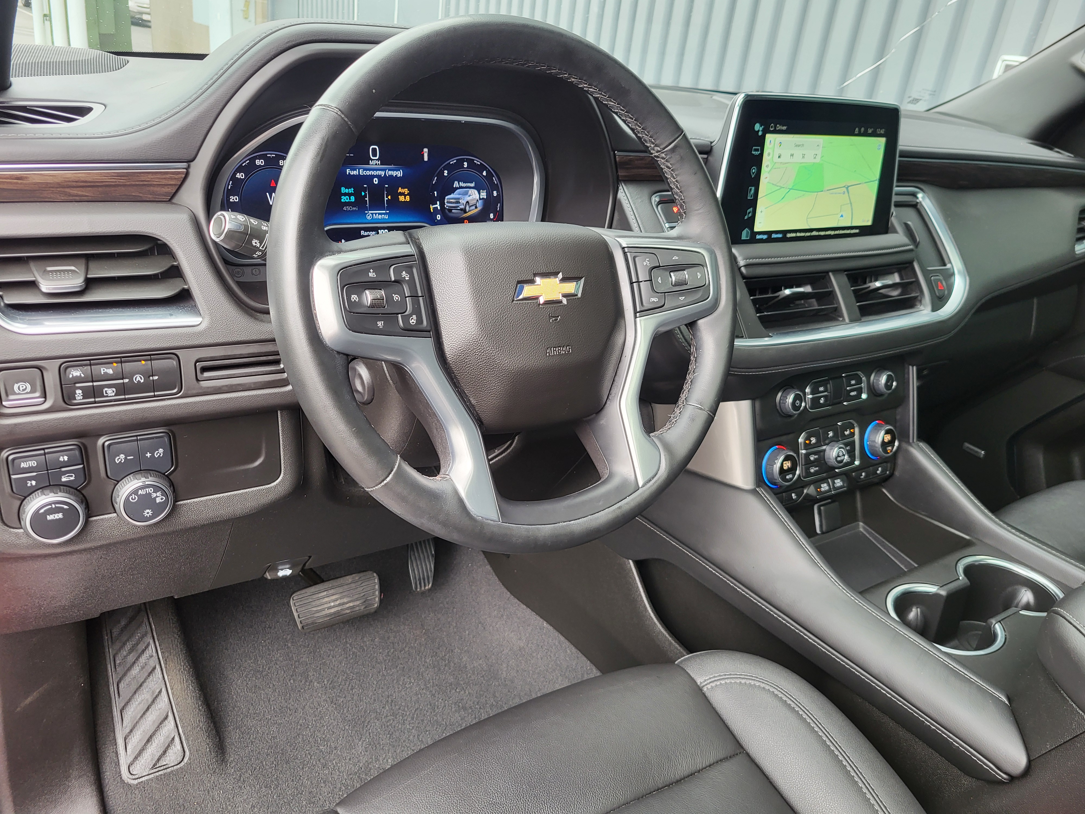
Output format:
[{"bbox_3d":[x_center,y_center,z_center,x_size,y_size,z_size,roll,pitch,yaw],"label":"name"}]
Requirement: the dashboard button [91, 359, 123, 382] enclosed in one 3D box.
[{"bbox_3d":[-0.324,-0.027,0.606,0.020,0.017,0.009,-10,9,-32],"label":"dashboard button"}]

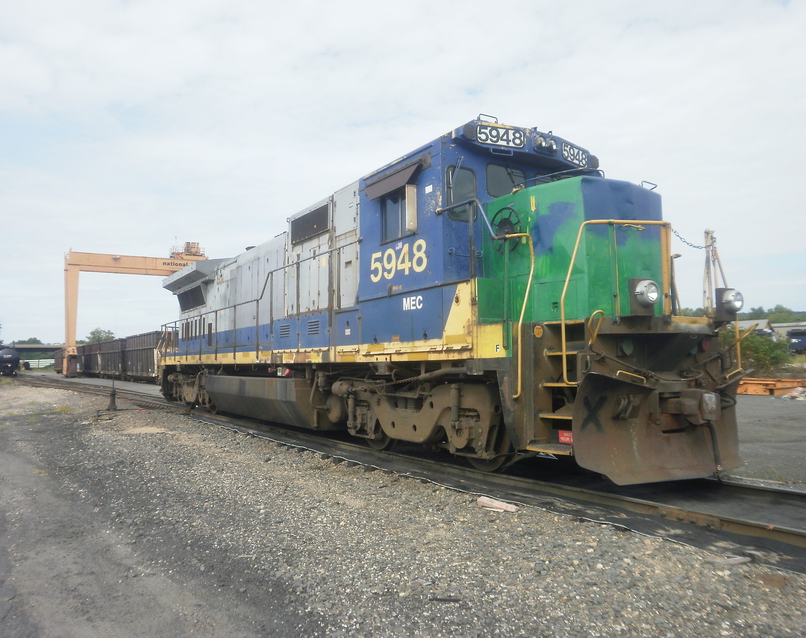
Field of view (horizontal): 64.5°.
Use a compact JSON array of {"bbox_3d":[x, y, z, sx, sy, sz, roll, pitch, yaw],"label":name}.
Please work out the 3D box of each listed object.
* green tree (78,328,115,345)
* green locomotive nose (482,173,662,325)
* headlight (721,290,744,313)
[{"bbox_3d":[-107.638,10.947,225.000,12.500,15.000,12.500,1,-5,-26],"label":"green tree"},{"bbox_3d":[2.167,-0.761,8.040,1.454,1.646,1.727,2,-5,-32],"label":"green locomotive nose"},{"bbox_3d":[3.650,-0.197,7.067,0.232,0.232,0.162,2,-5,-32],"label":"headlight"}]

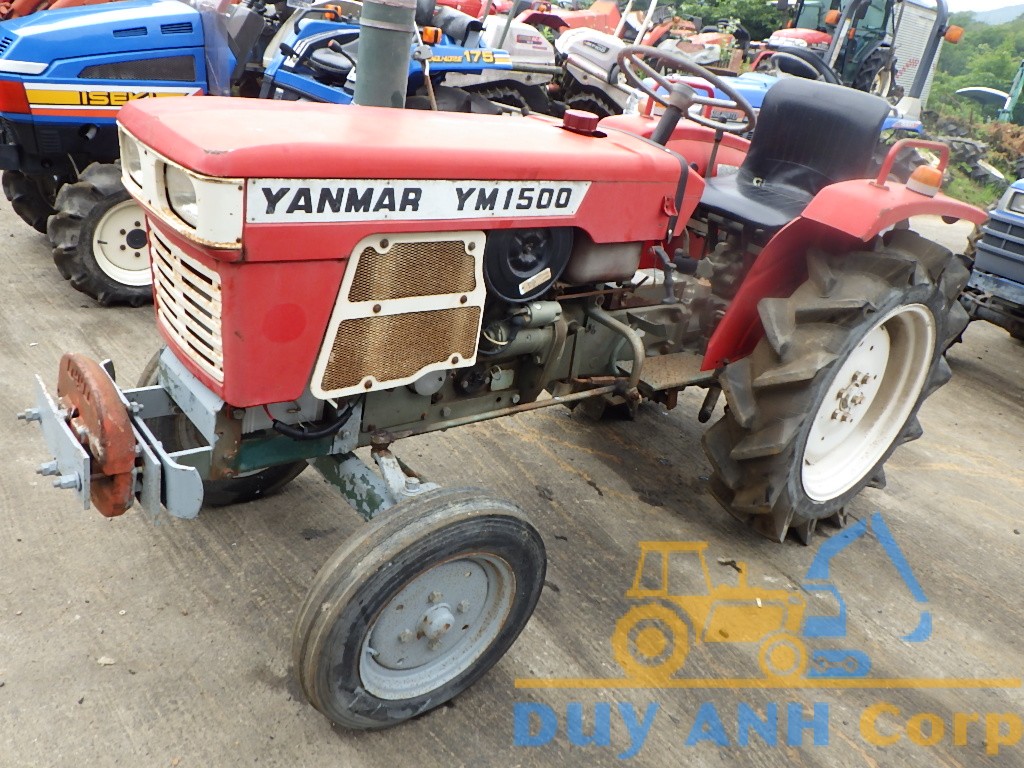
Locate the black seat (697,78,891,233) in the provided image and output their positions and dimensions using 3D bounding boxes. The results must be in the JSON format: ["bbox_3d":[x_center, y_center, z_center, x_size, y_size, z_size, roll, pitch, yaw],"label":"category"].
[{"bbox_3d":[0.735,-0.651,2.328,0.490,0.375,0.430,-10,32,-38],"label":"black seat"}]

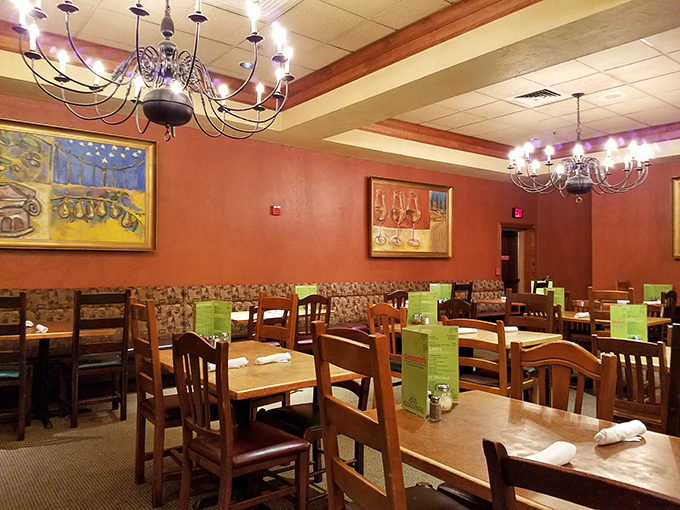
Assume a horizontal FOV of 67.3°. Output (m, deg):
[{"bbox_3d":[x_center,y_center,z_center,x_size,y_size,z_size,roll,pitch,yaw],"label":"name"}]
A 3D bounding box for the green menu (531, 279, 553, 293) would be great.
[{"bbox_3d":[3.279,0.573,8.300,0.330,0.280,0.100,-1,-2,27],"label":"green menu"}]

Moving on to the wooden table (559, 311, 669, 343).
[{"bbox_3d":[2.500,0.975,5.050,0.660,0.750,1.220,0,0,-36],"label":"wooden table"}]

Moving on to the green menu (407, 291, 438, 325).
[{"bbox_3d":[0.747,0.476,4.620,0.310,0.280,0.100,1,-2,-20],"label":"green menu"}]

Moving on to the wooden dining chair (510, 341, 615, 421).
[{"bbox_3d":[0.689,0.824,1.915,0.480,0.950,0.450,1,-2,-36],"label":"wooden dining chair"}]

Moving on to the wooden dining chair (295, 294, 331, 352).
[{"bbox_3d":[-0.369,0.896,5.202,0.420,0.975,0.480,1,-2,-35],"label":"wooden dining chair"}]

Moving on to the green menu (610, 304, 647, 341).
[{"bbox_3d":[1.755,0.447,3.090,0.160,0.280,0.210,0,0,45],"label":"green menu"}]

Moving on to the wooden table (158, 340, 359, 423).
[{"bbox_3d":[-0.496,0.940,2.717,0.700,0.760,1.240,1,-2,-35],"label":"wooden table"}]

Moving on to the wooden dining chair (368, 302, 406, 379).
[{"bbox_3d":[0.526,0.865,3.986,0.480,0.975,0.420,1,-2,-35],"label":"wooden dining chair"}]

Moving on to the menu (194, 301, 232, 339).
[{"bbox_3d":[-0.785,0.432,3.150,0.235,0.279,0.150,0,-1,-5],"label":"menu"}]

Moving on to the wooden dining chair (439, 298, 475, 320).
[{"bbox_3d":[0.923,0.893,4.672,0.480,0.950,0.450,1,-2,-36],"label":"wooden dining chair"}]

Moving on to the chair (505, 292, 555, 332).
[{"bbox_3d":[1.400,0.819,4.090,0.490,1.055,0.430,0,0,-38],"label":"chair"}]

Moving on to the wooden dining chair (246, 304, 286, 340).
[{"bbox_3d":[-0.807,0.930,5.090,0.440,0.890,0.480,1,-2,-36],"label":"wooden dining chair"}]

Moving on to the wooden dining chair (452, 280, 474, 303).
[{"bbox_3d":[1.150,0.822,5.500,0.480,1.060,0.430,0,0,44],"label":"wooden dining chair"}]

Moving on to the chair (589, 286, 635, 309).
[{"bbox_3d":[2.608,0.834,4.697,0.480,1.075,0.420,1,-2,-35],"label":"chair"}]

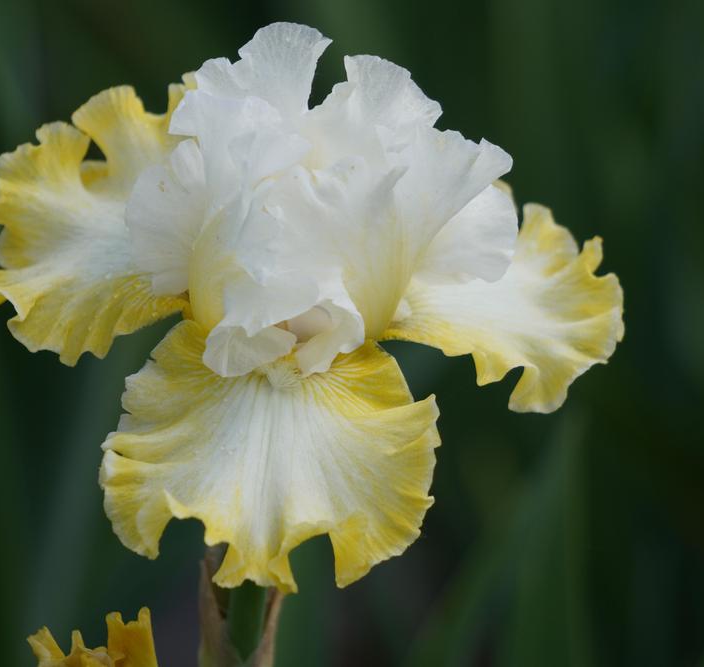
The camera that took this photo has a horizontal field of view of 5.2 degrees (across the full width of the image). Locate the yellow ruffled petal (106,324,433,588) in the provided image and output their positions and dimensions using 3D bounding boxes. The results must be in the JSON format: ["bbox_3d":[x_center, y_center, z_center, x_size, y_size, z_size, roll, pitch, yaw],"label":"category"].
[{"bbox_3d":[-0.018,0.027,1.690,0.073,0.047,0.053,1,18,3],"label":"yellow ruffled petal"}]

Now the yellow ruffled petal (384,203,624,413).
[{"bbox_3d":[0.031,-0.007,1.740,0.062,0.041,0.067,-8,20,-24],"label":"yellow ruffled petal"}]

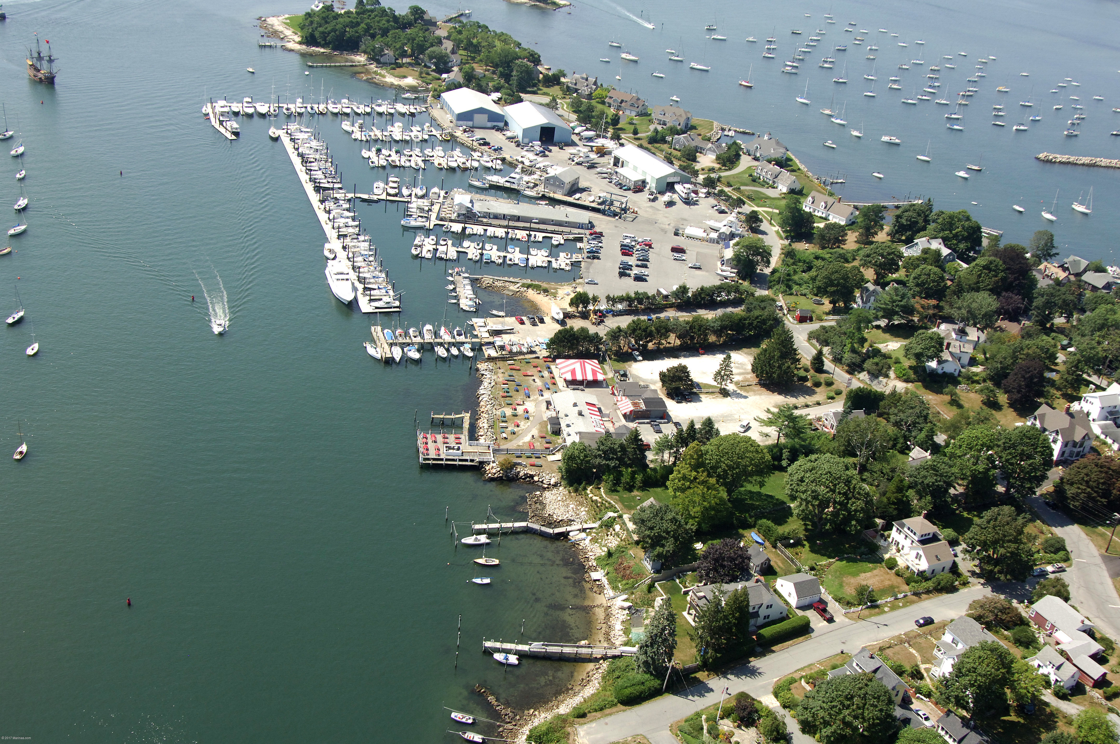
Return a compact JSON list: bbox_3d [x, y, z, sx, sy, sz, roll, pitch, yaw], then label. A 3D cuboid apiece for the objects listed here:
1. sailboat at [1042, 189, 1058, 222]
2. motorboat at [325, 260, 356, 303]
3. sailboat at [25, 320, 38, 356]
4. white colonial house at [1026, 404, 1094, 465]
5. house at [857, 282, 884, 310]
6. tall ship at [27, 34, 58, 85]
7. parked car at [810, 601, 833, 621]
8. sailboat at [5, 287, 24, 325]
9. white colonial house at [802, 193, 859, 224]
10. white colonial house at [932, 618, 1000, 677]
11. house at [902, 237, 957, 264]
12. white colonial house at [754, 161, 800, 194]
[{"bbox_3d":[230.450,-78.190,523.010,3.000,13.600,9.000,-10,30,-29],"label":"sailboat"},{"bbox_3d":[-69.840,-29.240,358.870,6.900,7.600,30.500,-3,28,-19],"label":"motorboat"},{"bbox_3d":[-150.540,-10.150,318.790,2.600,9.700,7.400,3,27,-7],"label":"sailboat"},{"bbox_3d":[138.660,16.400,311.610,13.100,10.000,15.300,-5,29,-23],"label":"white colonial house"},{"bbox_3d":[112.550,-28.460,408.170,10.500,8.200,7.600,-5,29,-22],"label":"house"},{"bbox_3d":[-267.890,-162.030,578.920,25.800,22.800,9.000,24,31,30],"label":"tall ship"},{"bbox_3d":[56.820,51.860,241.310,1.750,1.600,4.750,-9,31,-29],"label":"parked car"},{"bbox_3d":[-156.790,-19.820,321.870,2.600,10.500,8.500,8,26,4],"label":"sailboat"},{"bbox_3d":[123.400,-74.740,508.540,9.900,7.600,23.300,-17,35,-39],"label":"white colonial house"},{"bbox_3d":[82.130,56.540,227.030,14.800,7.500,11.800,-7,30,-26],"label":"white colonial house"},{"bbox_3d":[140.160,-45.650,423.370,15.600,9.400,14.500,-9,30,-28],"label":"house"},{"bbox_3d":[99.770,-89.210,510.090,8.000,7.500,22.600,-9,30,-28],"label":"white colonial house"}]

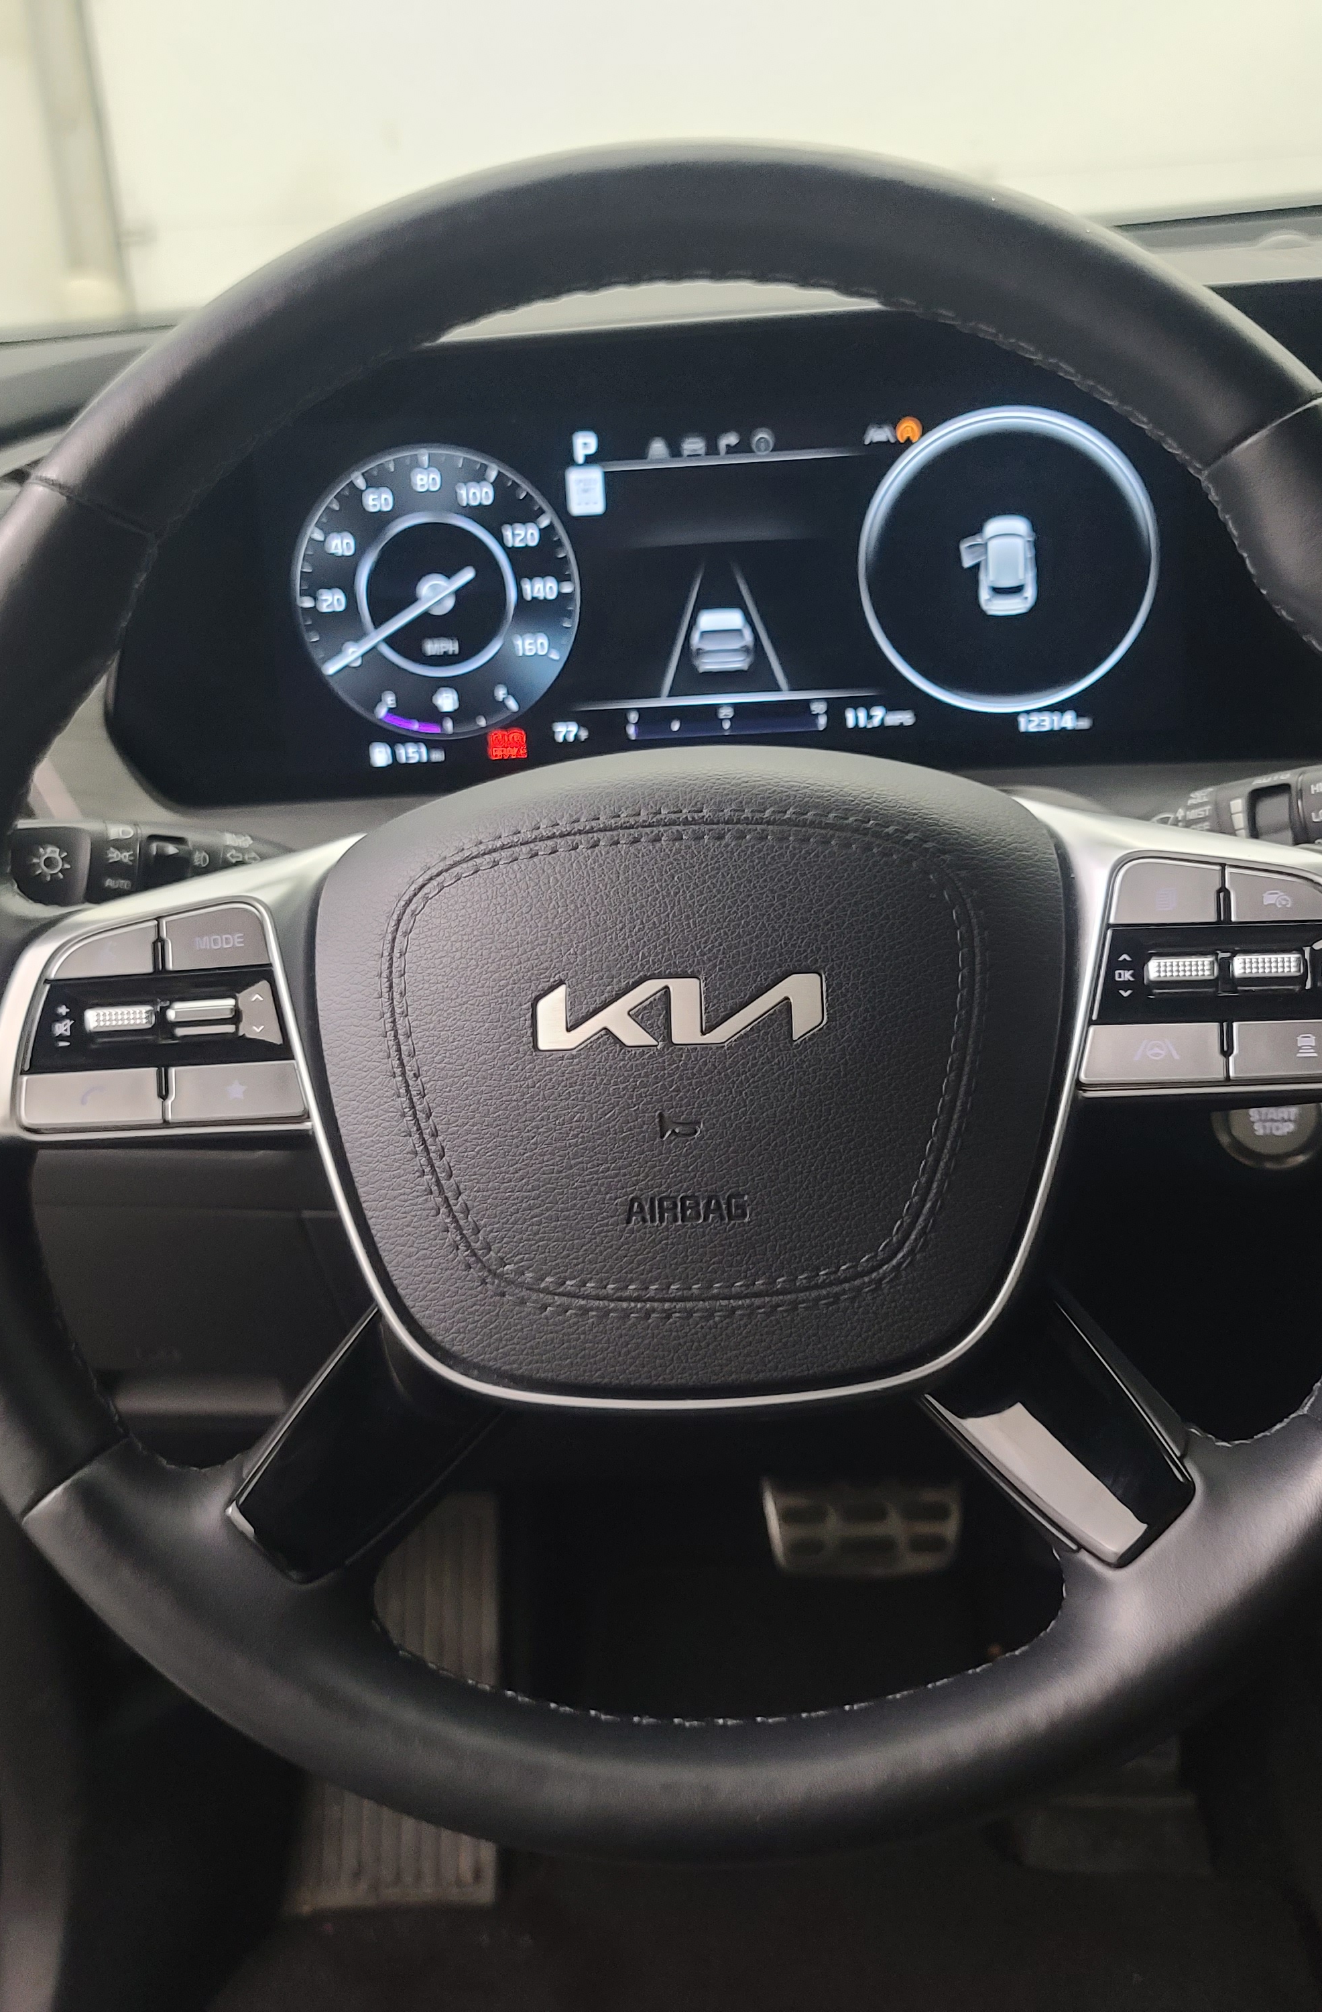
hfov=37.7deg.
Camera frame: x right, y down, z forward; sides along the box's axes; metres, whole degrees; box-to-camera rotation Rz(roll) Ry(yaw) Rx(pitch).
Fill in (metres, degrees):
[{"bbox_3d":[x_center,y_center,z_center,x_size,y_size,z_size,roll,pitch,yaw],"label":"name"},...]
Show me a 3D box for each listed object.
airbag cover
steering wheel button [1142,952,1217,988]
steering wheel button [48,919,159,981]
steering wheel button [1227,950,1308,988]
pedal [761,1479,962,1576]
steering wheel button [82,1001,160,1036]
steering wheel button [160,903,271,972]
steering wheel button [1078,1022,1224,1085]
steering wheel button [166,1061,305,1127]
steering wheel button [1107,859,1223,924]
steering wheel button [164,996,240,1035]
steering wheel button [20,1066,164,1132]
[{"bbox_3d":[0.006,0.015,0.449,0.174,0.148,0.050,-2,-1,5],"label":"airbag cover"},{"bbox_3d":[0.114,-0.008,0.427,0.016,0.007,0.008,-3,-5,16],"label":"steering wheel button"},{"bbox_3d":[-0.128,-0.012,0.447,0.025,0.013,0.006,-2,-5,-5],"label":"steering wheel button"},{"bbox_3d":[0.133,-0.008,0.422,0.017,0.008,0.007,-1,-3,3],"label":"steering wheel button"},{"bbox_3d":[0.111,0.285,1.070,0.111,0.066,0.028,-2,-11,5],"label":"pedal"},{"bbox_3d":[-0.124,0.003,0.445,0.018,0.007,0.007,-3,-3,7],"label":"steering wheel button"},{"bbox_3d":[-0.102,-0.015,0.450,0.024,0.014,0.006,-2,-5,-5],"label":"steering wheel button"},{"bbox_3d":[0.108,0.011,0.427,0.031,0.013,0.006,-1,-3,3],"label":"steering wheel button"},{"bbox_3d":[-0.096,0.020,0.445,0.032,0.013,0.006,-3,-3,7],"label":"steering wheel button"},{"bbox_3d":[0.111,-0.025,0.428,0.024,0.014,0.006,-1,-3,3],"label":"steering wheel button"},{"bbox_3d":[-0.105,0.002,0.447,0.017,0.008,0.008,-2,-5,-5],"label":"steering wheel button"},{"bbox_3d":[-0.130,0.022,0.444,0.032,0.013,0.006,-2,-5,-5],"label":"steering wheel button"}]

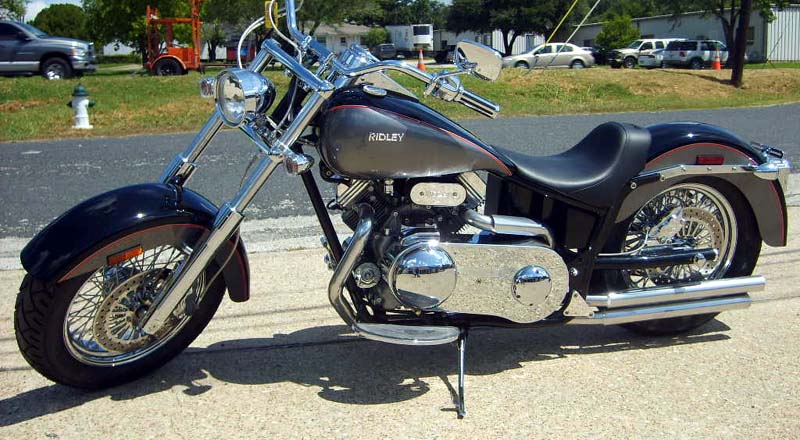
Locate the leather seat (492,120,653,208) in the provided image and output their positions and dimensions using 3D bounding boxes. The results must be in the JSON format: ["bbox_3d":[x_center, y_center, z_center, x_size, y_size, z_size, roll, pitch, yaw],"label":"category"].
[{"bbox_3d":[0.541,-0.182,2.573,0.510,0.240,0.330,-4,15,-12],"label":"leather seat"}]

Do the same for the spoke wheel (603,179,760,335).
[{"bbox_3d":[0.919,0.077,2.727,0.650,0.650,0.150,-4,15,-12],"label":"spoke wheel"}]

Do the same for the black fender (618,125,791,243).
[{"bbox_3d":[0.997,-0.117,2.692,0.710,0.430,0.215,-4,15,-12],"label":"black fender"}]

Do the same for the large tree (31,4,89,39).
[{"bbox_3d":[-25.777,-14.069,62.503,5.000,5.000,5.000,0,12,0],"label":"large tree"}]

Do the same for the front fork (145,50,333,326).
[{"bbox_3d":[-0.526,-0.103,2.271,0.320,0.880,0.140,40,6,31],"label":"front fork"}]

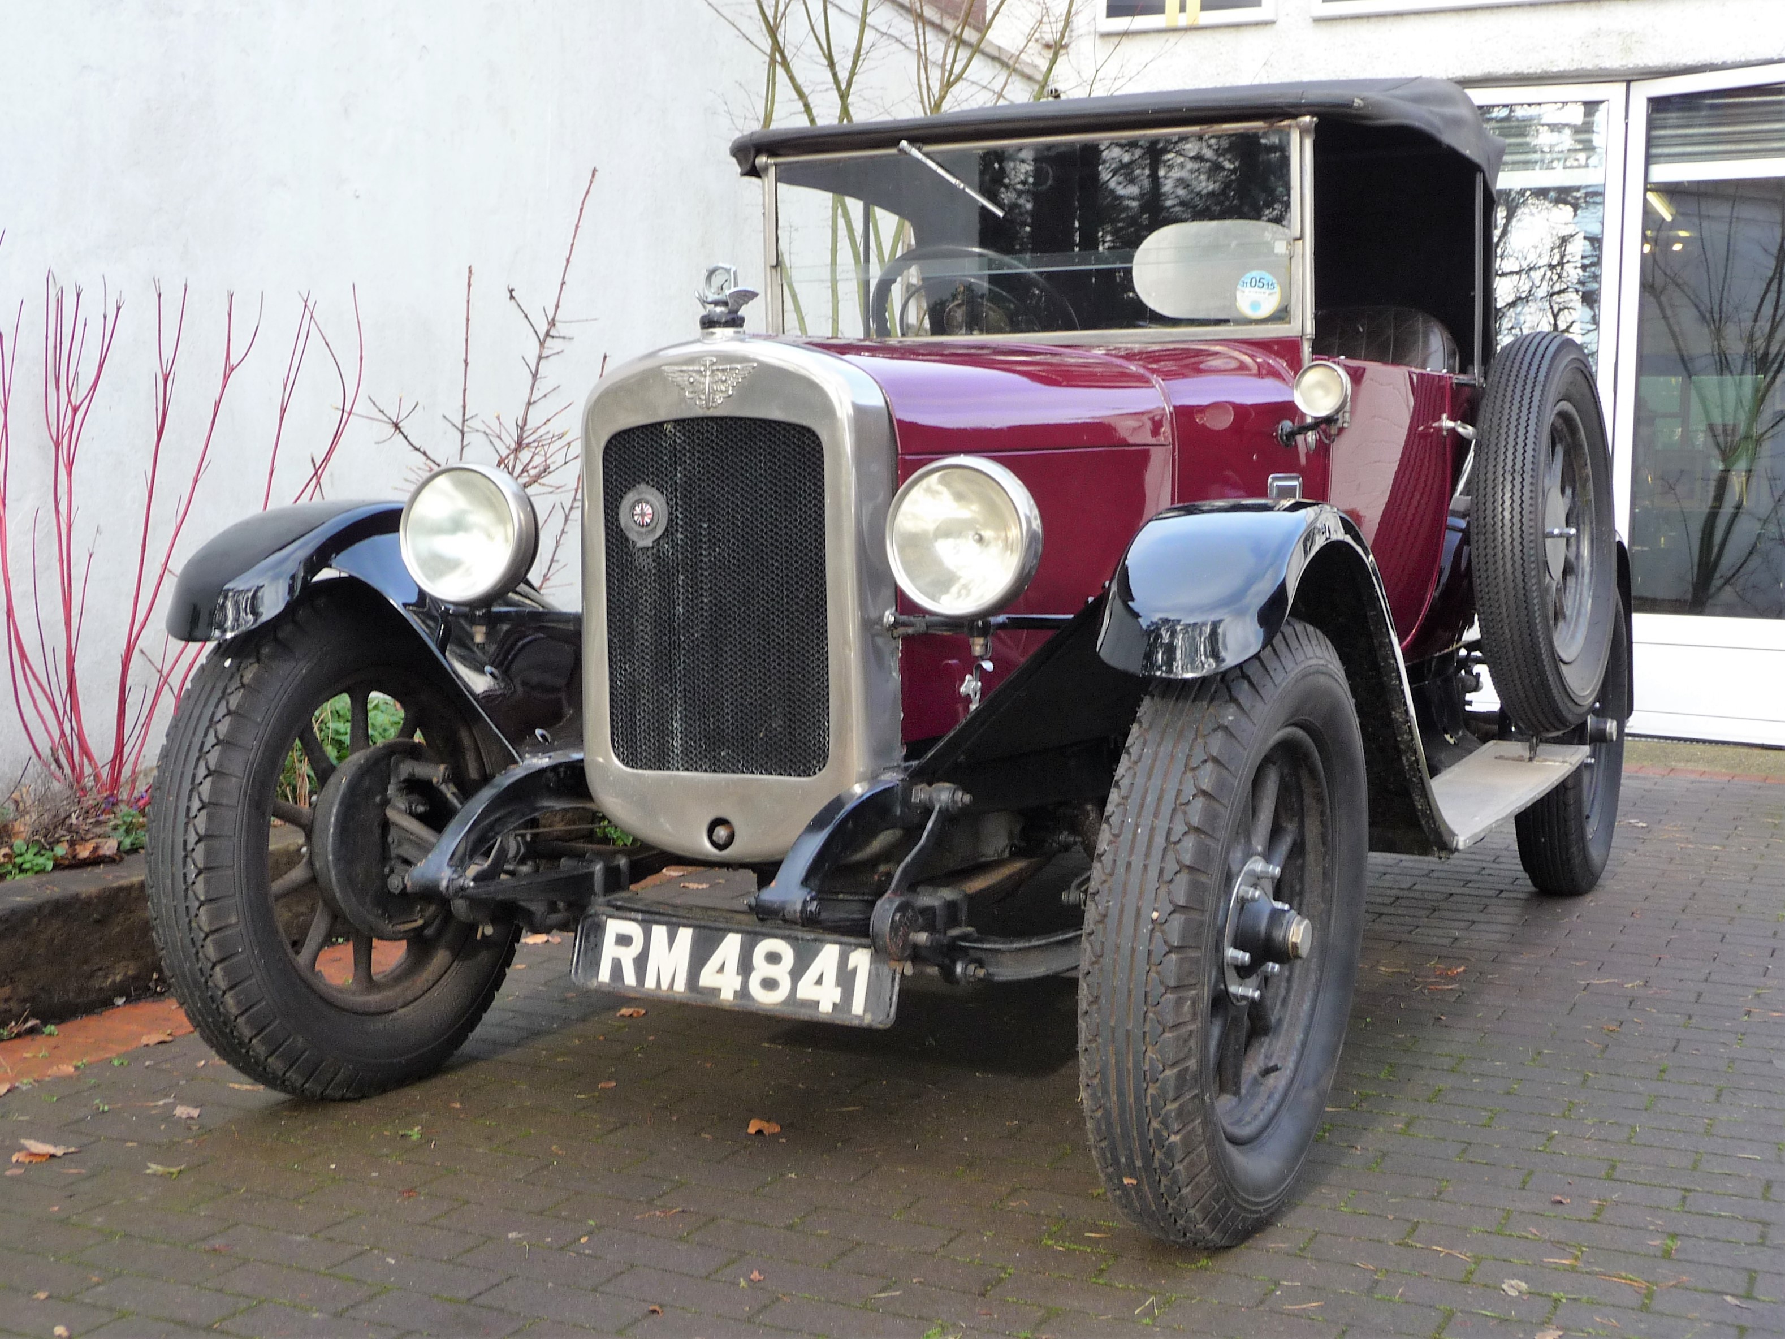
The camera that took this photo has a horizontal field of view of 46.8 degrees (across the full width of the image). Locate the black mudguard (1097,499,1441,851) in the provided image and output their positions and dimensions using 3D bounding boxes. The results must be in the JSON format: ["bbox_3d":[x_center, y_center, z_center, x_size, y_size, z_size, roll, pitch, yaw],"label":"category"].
[{"bbox_3d":[0.544,0.064,2.829,0.285,0.575,1.090,3,5,26],"label":"black mudguard"}]

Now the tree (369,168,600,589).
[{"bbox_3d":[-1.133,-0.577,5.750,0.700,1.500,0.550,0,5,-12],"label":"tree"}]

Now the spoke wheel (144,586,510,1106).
[{"bbox_3d":[-0.831,0.265,3.224,0.158,0.800,0.800,0,3,27],"label":"spoke wheel"}]

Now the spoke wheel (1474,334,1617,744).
[{"bbox_3d":[1.319,-0.268,4.152,0.148,0.800,0.800,-1,3,29],"label":"spoke wheel"}]

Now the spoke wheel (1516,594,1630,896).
[{"bbox_3d":[1.696,0.166,5.101,0.155,0.785,0.785,2,4,26],"label":"spoke wheel"}]

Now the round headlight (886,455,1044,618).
[{"bbox_3d":[0.112,-0.171,2.643,0.196,0.198,0.155,2,4,26],"label":"round headlight"}]

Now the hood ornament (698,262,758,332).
[{"bbox_3d":[-0.229,-0.508,2.810,0.095,0.092,0.058,2,4,26],"label":"hood ornament"}]

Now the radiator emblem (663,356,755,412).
[{"bbox_3d":[-0.247,-0.385,2.782,0.147,0.073,0.012,2,4,26],"label":"radiator emblem"}]

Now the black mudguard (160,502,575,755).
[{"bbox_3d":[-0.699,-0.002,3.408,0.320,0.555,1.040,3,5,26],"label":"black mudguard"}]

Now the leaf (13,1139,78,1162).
[{"bbox_3d":[-1.195,0.678,2.905,0.090,0.026,0.060,0,4,-6],"label":"leaf"}]

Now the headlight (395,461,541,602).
[{"bbox_3d":[-0.587,-0.196,2.990,0.196,0.198,0.155,2,4,26],"label":"headlight"}]

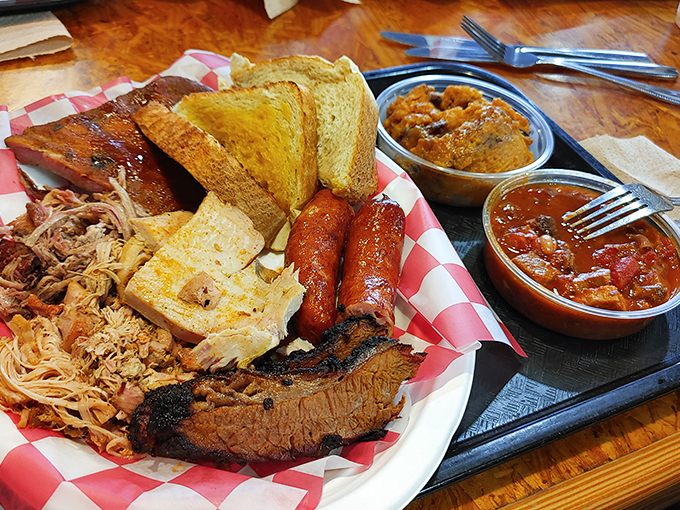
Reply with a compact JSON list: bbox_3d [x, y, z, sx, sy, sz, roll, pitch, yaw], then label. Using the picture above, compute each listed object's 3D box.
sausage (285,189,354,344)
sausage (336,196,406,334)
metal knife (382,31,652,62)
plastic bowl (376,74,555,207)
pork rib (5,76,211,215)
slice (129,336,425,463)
[{"bbox_3d":[-0.011,0.001,0.239,0.029,0.028,0.096,4,48,-2],"label":"sausage"},{"bbox_3d":[0.017,0.001,0.241,0.029,0.028,0.083,9,48,3],"label":"sausage"},{"bbox_3d":[0.151,-0.178,0.436,0.233,0.009,0.021,4,48,-1],"label":"metal knife"},{"bbox_3d":[0.069,-0.065,0.300,0.101,0.032,0.101,3,48,-3],"label":"plastic bowl"},{"bbox_3d":[-0.102,-0.059,0.288,0.108,0.030,0.098,24,51,16],"label":"pork rib"},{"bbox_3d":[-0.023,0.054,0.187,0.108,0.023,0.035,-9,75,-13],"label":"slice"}]

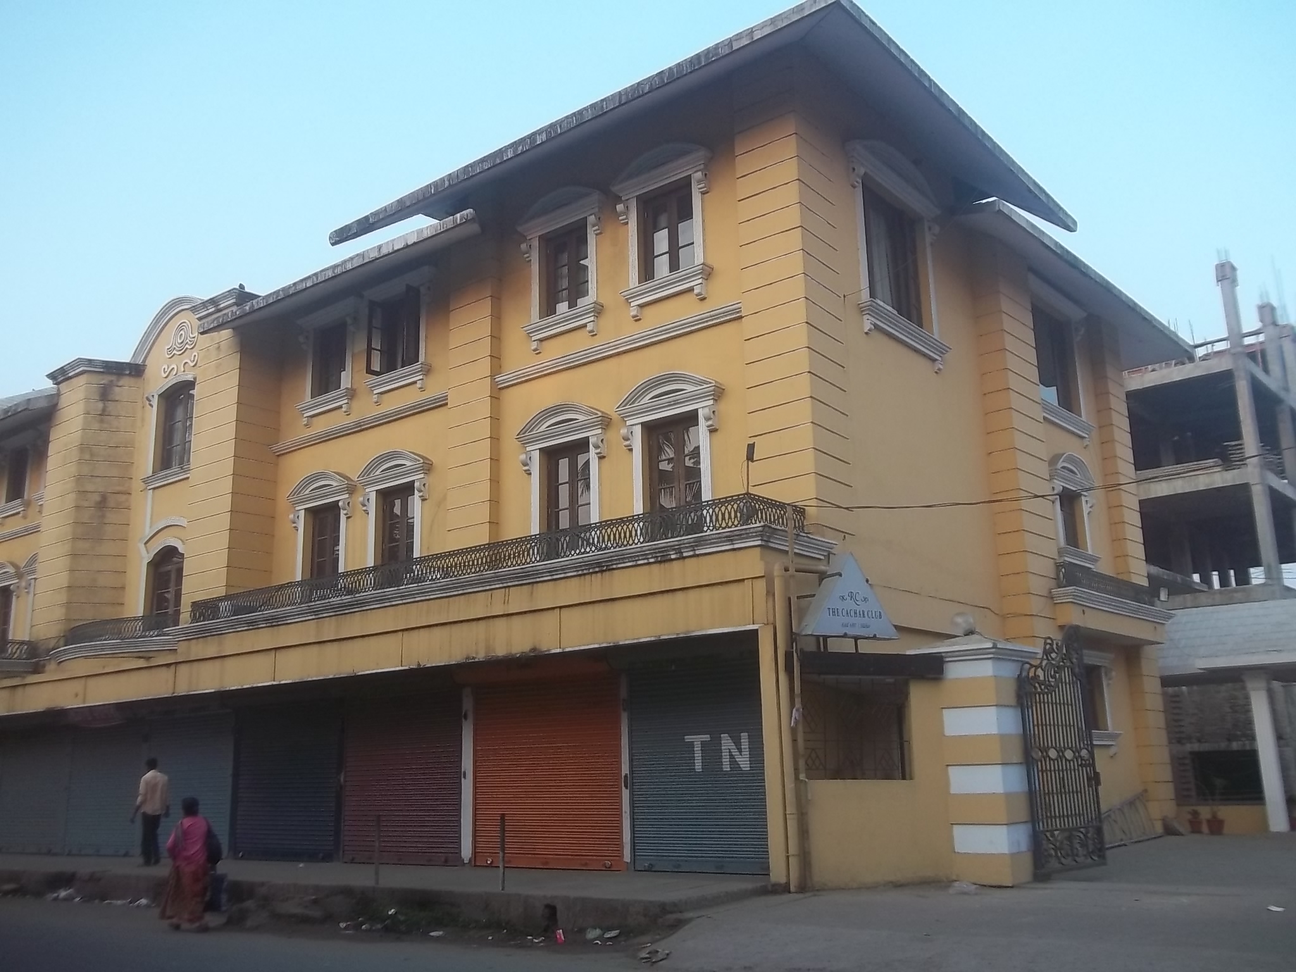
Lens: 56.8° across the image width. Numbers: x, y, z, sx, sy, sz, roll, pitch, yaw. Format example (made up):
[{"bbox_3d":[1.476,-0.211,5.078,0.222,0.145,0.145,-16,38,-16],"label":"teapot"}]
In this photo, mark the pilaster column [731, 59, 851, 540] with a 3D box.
[{"bbox_3d":[1.929,-2.459,16.061,0.950,6.775,0.925,-12,-17,38],"label":"pilaster column"}]

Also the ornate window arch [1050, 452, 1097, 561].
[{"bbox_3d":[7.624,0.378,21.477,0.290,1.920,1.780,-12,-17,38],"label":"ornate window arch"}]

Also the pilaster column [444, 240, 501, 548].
[{"bbox_3d":[-2.841,-1.077,19.492,0.990,5.700,0.220,-12,-17,38],"label":"pilaster column"}]

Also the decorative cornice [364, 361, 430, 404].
[{"bbox_3d":[-4.379,-1.726,20.918,1.560,0.460,0.200,-12,-17,38],"label":"decorative cornice"}]

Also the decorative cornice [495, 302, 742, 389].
[{"bbox_3d":[-0.509,-2.002,17.578,4.831,0.219,0.125,-12,-17,38],"label":"decorative cornice"}]

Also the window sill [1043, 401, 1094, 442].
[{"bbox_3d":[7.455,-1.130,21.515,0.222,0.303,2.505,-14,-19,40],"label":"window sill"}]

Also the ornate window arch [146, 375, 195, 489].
[{"bbox_3d":[-9.992,-1.176,25.387,2.375,2.350,0.313,-12,-17,38],"label":"ornate window arch"}]

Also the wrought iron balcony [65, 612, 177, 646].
[{"bbox_3d":[-10.657,2.905,23.422,4.625,0.413,0.675,-12,-17,38],"label":"wrought iron balcony"}]

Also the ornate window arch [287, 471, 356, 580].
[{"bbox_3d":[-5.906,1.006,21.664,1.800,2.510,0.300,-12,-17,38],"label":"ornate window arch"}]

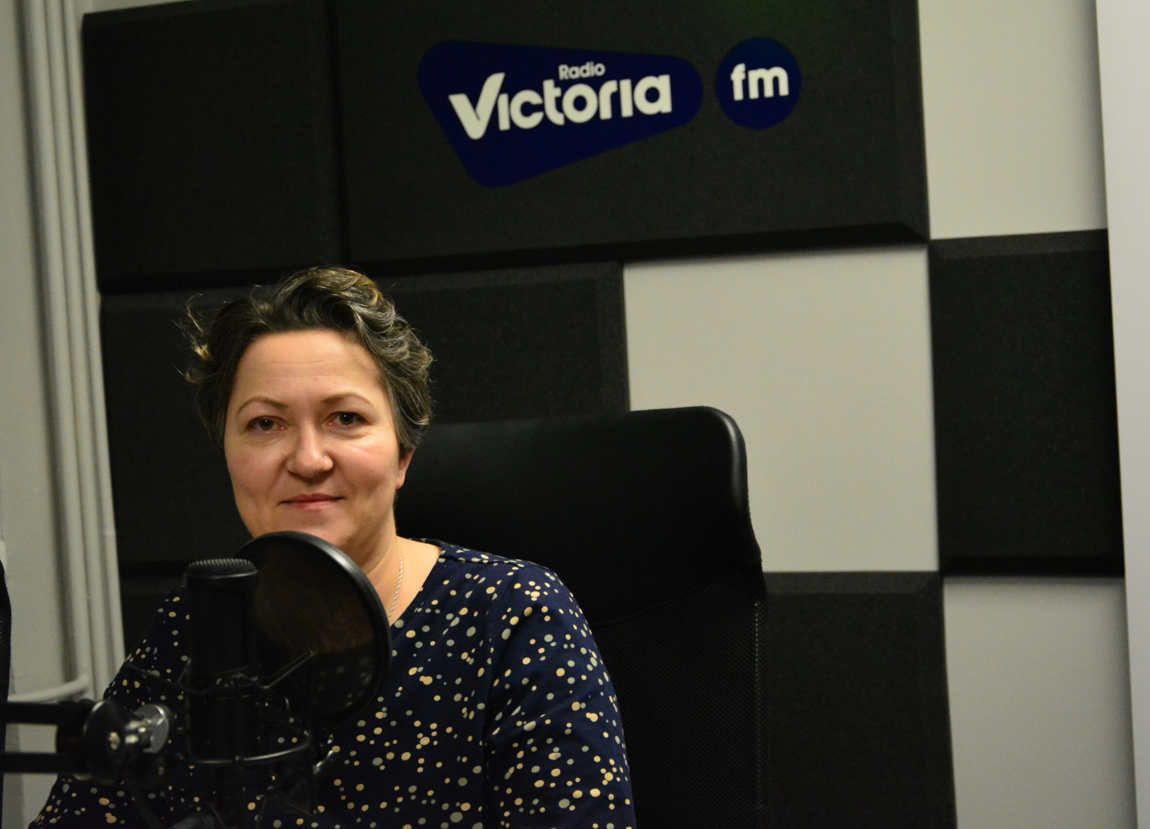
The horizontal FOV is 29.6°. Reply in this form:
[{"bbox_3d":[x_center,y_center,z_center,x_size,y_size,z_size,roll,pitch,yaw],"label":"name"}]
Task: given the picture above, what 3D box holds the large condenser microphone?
[{"bbox_3d":[-0.253,0.196,1.570,0.054,0.187,0.054,-1,4,18],"label":"large condenser microphone"}]

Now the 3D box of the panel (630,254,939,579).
[{"bbox_3d":[0.320,-0.004,3.390,0.500,0.500,0.050,-2,3,25],"label":"panel"}]

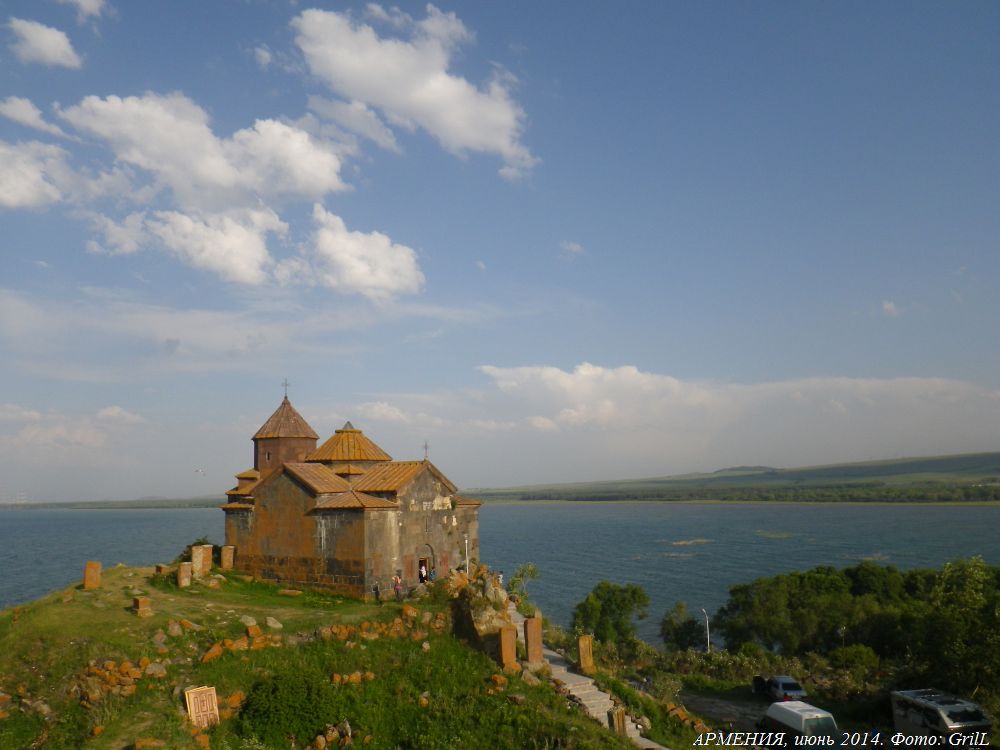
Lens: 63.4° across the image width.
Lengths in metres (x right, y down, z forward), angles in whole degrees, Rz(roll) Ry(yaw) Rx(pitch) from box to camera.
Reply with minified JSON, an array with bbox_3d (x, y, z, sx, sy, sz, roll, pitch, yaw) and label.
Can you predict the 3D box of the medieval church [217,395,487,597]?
[{"bbox_3d":[-13.502,9.358,69.003,19.400,16.380,13.200,-7,-11,36],"label":"medieval church"}]

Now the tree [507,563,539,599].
[{"bbox_3d":[1.449,13.152,51.574,2.040,2.330,1.840,0,-9,0],"label":"tree"}]

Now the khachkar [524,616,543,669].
[{"bbox_3d":[1.531,12.039,36.562,0.750,2.350,0.360,4,-10,-28],"label":"khachkar"}]

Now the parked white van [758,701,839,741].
[{"bbox_3d":[14.085,17.014,38.974,1.900,2.200,4.800,2,-9,-14],"label":"parked white van"}]

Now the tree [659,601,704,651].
[{"bbox_3d":[17.420,24.139,77.146,4.390,5.100,4.170,0,-9,0],"label":"tree"}]

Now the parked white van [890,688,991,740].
[{"bbox_3d":[20.029,15.995,35.404,2.250,3.000,5.700,1,-9,-12],"label":"parked white van"}]

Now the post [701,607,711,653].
[{"bbox_3d":[19.690,24.842,77.032,0.850,5.040,0.220,0,-9,0],"label":"post"}]

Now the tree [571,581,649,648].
[{"bbox_3d":[9.244,20.220,67.654,6.530,5.900,6.010,0,-9,0],"label":"tree"}]

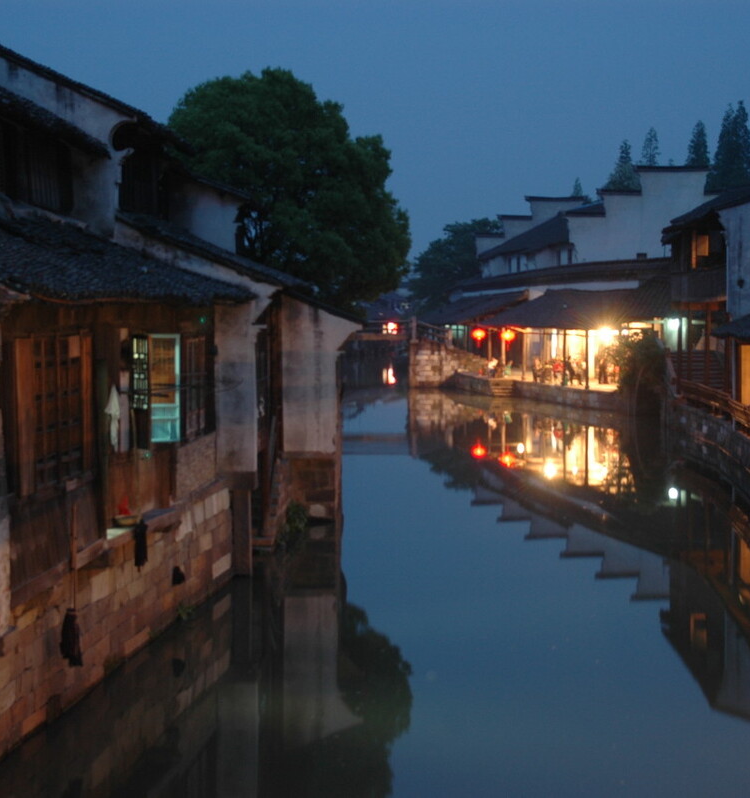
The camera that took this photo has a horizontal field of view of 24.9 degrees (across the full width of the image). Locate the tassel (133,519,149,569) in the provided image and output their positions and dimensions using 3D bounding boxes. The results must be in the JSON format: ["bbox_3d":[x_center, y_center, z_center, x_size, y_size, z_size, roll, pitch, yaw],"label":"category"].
[{"bbox_3d":[-2.392,1.490,17.400,0.150,0.490,0.165,0,3,7],"label":"tassel"}]

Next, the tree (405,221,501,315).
[{"bbox_3d":[7.727,-10.376,150.000,9.800,11.200,9.500,0,3,0],"label":"tree"}]

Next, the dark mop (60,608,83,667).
[{"bbox_3d":[-2.680,2.106,15.000,0.180,0.510,0.210,0,3,7],"label":"dark mop"}]

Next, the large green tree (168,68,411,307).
[{"bbox_3d":[-2.345,-4.252,45.000,6.700,9.000,6.500,0,3,0],"label":"large green tree"}]

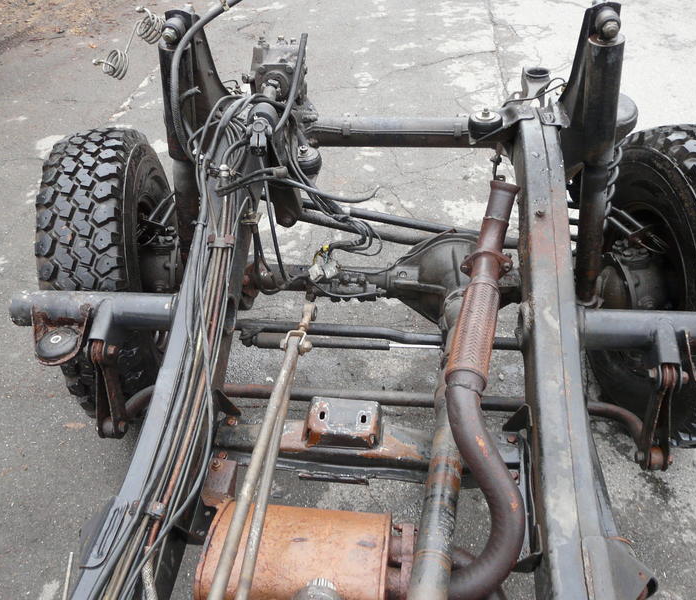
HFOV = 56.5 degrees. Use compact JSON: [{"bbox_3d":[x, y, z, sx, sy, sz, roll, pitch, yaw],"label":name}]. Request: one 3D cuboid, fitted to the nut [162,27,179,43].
[{"bbox_3d":[-0.362,-0.539,1.313,0.026,0.026,0.015,0,39,4],"label":"nut"}]

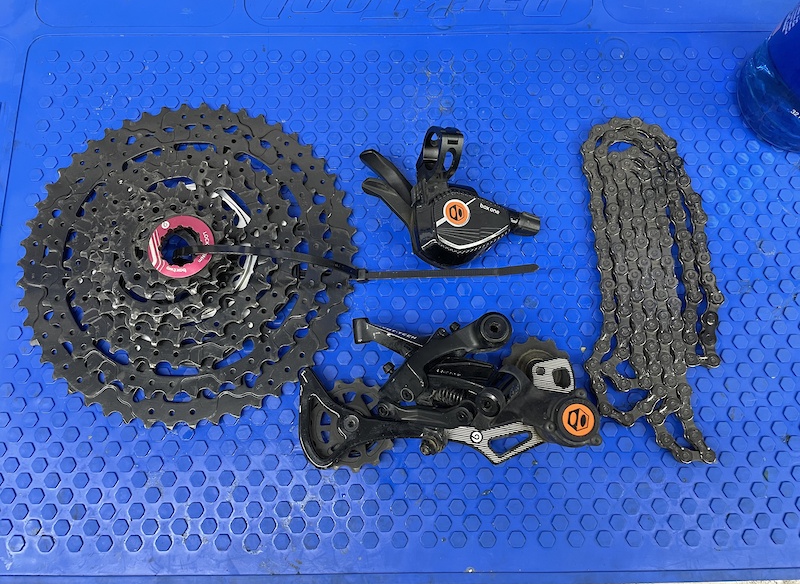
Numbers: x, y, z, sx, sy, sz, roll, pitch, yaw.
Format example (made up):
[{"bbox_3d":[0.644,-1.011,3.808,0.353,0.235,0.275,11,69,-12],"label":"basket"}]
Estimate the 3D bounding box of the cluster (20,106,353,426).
[{"bbox_3d":[-0.128,-0.025,0.345,0.204,0.042,0.204,0,78,0],"label":"cluster"}]

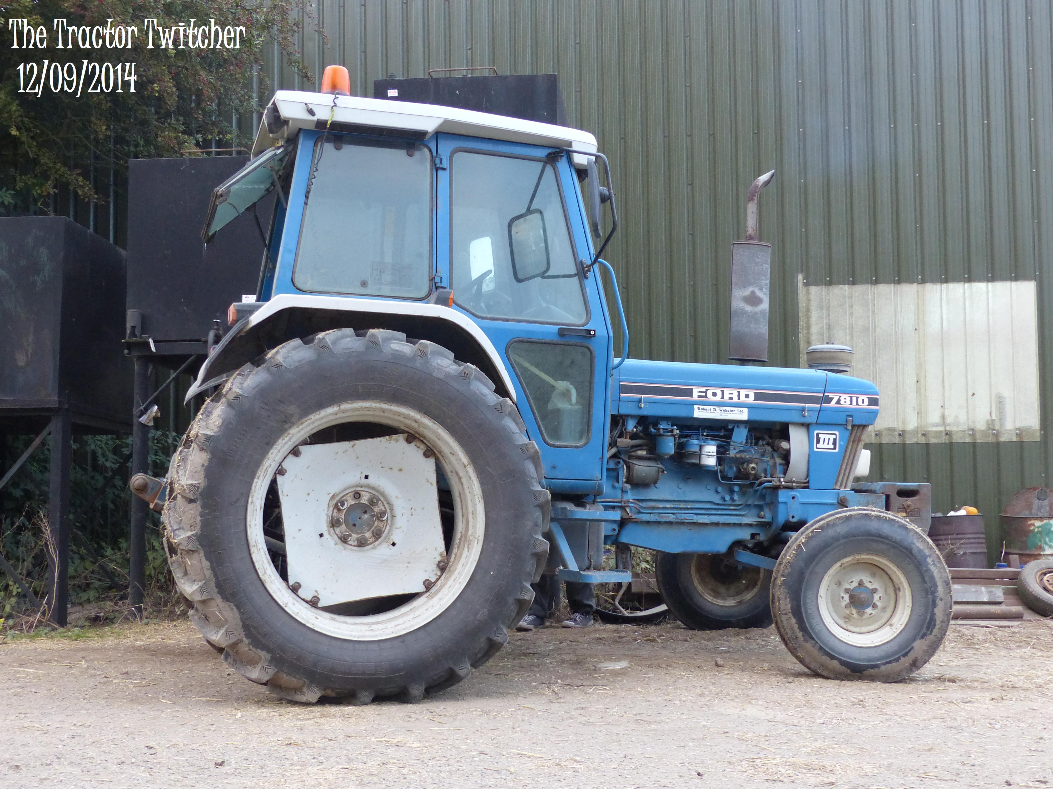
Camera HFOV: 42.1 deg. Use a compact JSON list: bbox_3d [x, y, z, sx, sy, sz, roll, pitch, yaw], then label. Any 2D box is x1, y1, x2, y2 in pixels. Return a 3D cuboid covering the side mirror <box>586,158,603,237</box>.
[{"bbox_3d":[0.337,-0.967,6.721,0.060,0.360,0.200,-6,-5,1],"label":"side mirror"}]

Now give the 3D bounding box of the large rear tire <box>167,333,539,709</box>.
[{"bbox_3d":[-0.714,0.526,6.008,1.680,1.640,0.430,3,-5,-15],"label":"large rear tire"}]

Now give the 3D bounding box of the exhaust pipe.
[{"bbox_3d":[1.244,-0.717,7.562,0.265,1.090,0.190,3,-5,-15],"label":"exhaust pipe"}]

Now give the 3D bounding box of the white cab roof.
[{"bbox_3d":[-0.530,-1.251,7.133,1.690,0.235,1.210,3,-5,-15],"label":"white cab roof"}]

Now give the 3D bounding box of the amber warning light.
[{"bbox_3d":[-0.923,-1.503,6.592,0.145,0.176,0.145,3,-5,-15],"label":"amber warning light"}]

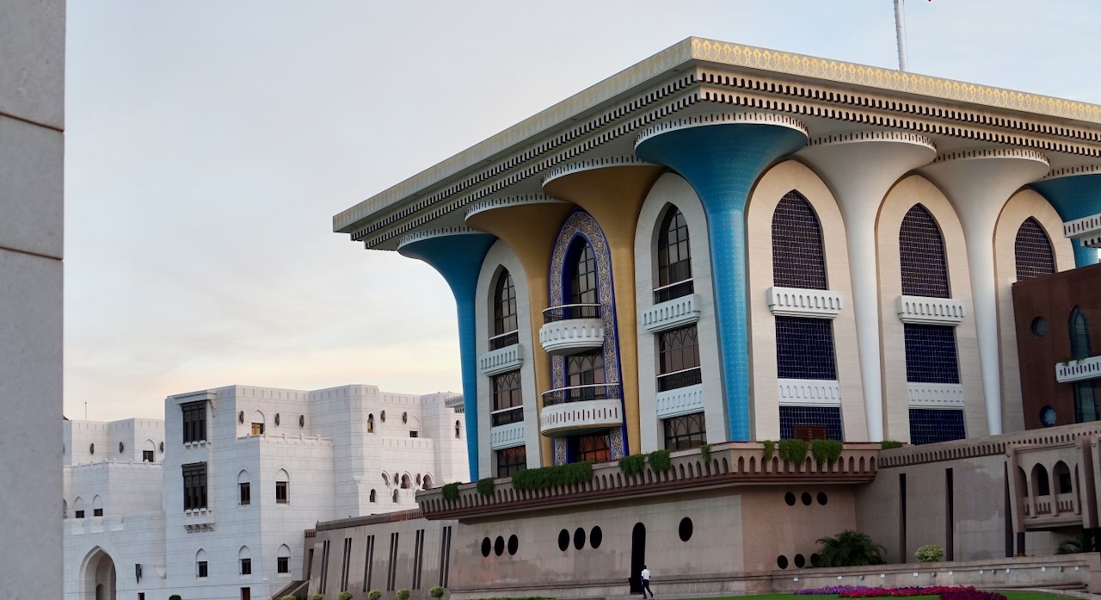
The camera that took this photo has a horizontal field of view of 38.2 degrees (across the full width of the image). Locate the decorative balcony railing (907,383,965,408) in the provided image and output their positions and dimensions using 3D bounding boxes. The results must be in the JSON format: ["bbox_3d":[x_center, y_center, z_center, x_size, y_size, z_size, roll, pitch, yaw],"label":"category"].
[{"bbox_3d":[21.757,5.490,90.214,4.300,1.570,0.400,3,-12,-31],"label":"decorative balcony railing"}]

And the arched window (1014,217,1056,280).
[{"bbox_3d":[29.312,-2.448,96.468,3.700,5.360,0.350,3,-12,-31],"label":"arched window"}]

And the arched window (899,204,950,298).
[{"bbox_3d":[21.799,-2.796,93.312,4.169,5.796,0.323,3,-11,-33],"label":"arched window"}]

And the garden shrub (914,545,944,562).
[{"bbox_3d":[18.244,12.288,76.612,1.492,0.980,1.492,3,-11,-33],"label":"garden shrub"}]

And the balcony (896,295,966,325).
[{"bbox_3d":[22.225,0.653,92.419,5.201,1.495,0.475,3,-11,-33],"label":"balcony"}]

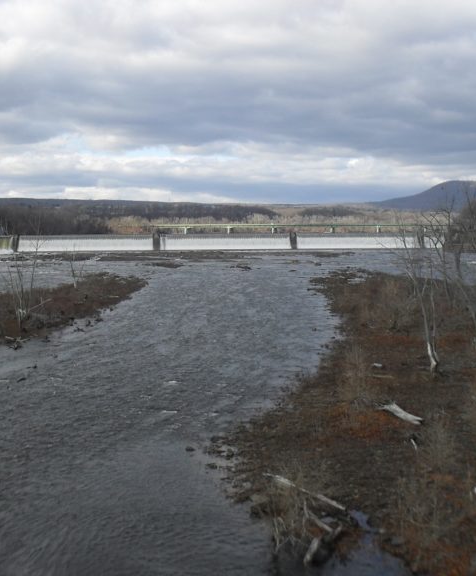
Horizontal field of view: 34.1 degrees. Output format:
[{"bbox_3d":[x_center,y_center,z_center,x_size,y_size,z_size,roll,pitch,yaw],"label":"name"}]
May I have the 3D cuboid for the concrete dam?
[{"bbox_3d":[-3.000,-31.600,537.000,292.000,11.000,13.000,0,5,-6],"label":"concrete dam"}]

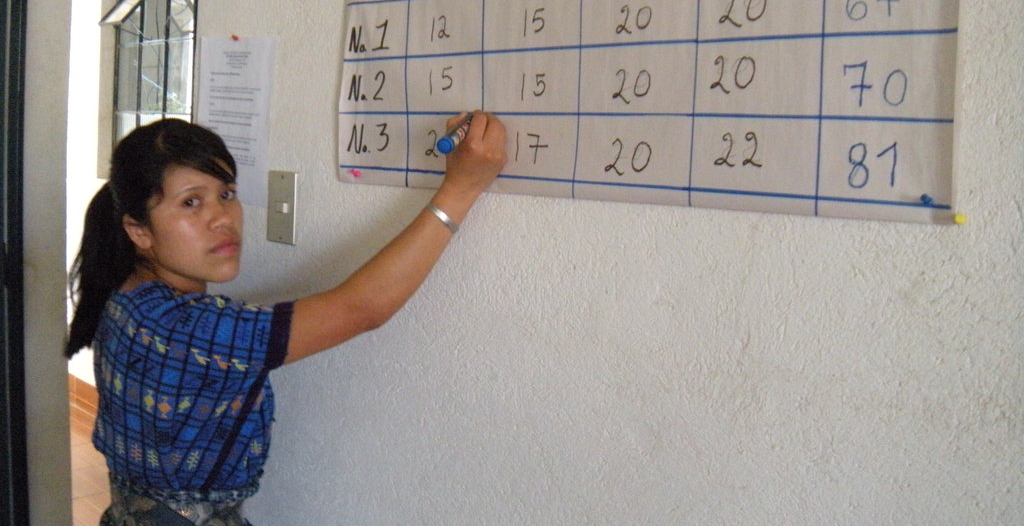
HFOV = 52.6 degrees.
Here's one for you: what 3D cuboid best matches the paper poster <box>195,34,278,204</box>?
[{"bbox_3d":[-0.476,-0.246,1.771,0.216,0.279,0.010,11,11,41],"label":"paper poster"}]

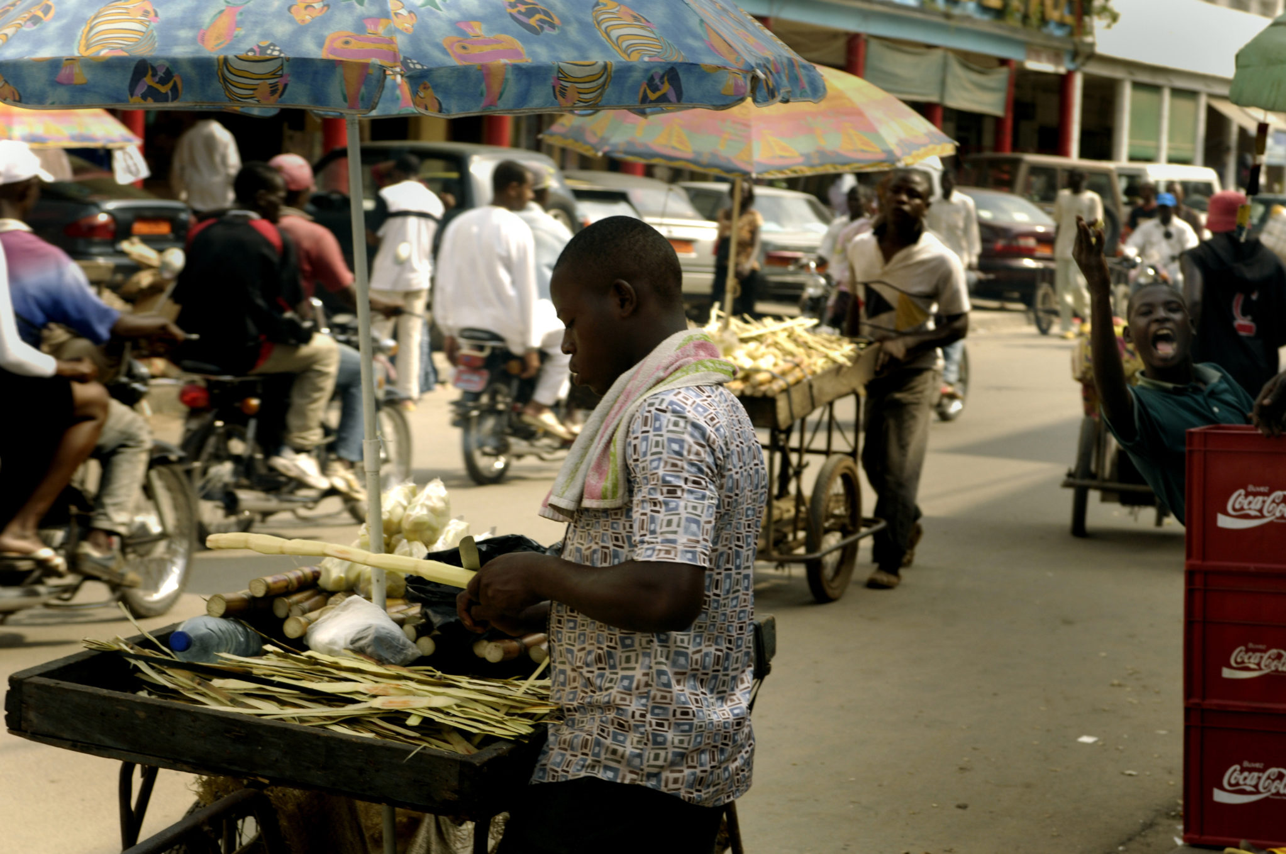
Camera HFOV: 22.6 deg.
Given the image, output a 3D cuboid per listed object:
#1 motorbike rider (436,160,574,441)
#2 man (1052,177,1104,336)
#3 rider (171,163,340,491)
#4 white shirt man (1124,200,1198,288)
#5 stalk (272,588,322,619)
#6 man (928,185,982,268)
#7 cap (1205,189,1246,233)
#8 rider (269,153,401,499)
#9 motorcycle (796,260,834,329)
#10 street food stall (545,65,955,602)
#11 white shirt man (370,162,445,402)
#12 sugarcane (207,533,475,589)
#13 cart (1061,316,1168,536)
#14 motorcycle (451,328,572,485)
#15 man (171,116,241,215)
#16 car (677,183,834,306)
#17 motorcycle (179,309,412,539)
[{"bbox_3d":[-0.674,-0.664,17.008,0.560,1.520,0.800,4,5,20],"label":"motorbike rider"},{"bbox_3d":[4.430,-1.765,32.700,0.500,1.700,0.400,4,5,20],"label":"man"},{"bbox_3d":[-1.700,-0.440,14.150,0.530,1.420,0.700,5,5,30],"label":"rider"},{"bbox_3d":[4.493,-1.448,27.800,0.660,1.250,0.680,2,5,13],"label":"white shirt man"},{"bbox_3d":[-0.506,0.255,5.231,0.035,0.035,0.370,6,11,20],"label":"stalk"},{"bbox_3d":[2.046,-0.961,21.400,0.520,1.400,0.650,3,5,25],"label":"man"},{"bbox_3d":[2.670,-0.982,14.700,0.190,0.190,0.230,1,5,5],"label":"cap"},{"bbox_3d":[-1.400,-0.442,14.050,0.600,1.480,0.750,4,5,30],"label":"rider"},{"bbox_3d":[1.425,-0.721,23.395,0.740,1.080,1.950,4,5,18],"label":"motorcycle"},{"bbox_3d":[0.456,-0.384,12.662,1.650,2.160,1.700,4,5,20],"label":"street food stall"},{"bbox_3d":[-1.585,-0.970,21.500,0.500,1.700,0.380,4,5,18],"label":"white shirt man"},{"bbox_3d":[-0.449,0.201,4.835,0.466,0.035,0.030,7,6,21],"label":"sugarcane"},{"bbox_3d":[2.500,-0.010,15.300,1.000,1.060,1.400,4,4,10],"label":"cart"},{"bbox_3d":[-0.400,-0.270,16.950,0.750,1.080,1.950,5,5,29],"label":"motorcycle"},{"bbox_3d":[-3.340,-1.750,24.600,0.540,1.700,0.360,2,4,-4],"label":"man"},{"bbox_3d":[1.147,-2.194,38.000,1.720,1.450,4.400,-1,5,-22],"label":"car"},{"bbox_3d":[-1.532,-0.080,14.613,0.740,1.060,1.950,5,6,27],"label":"motorcycle"}]

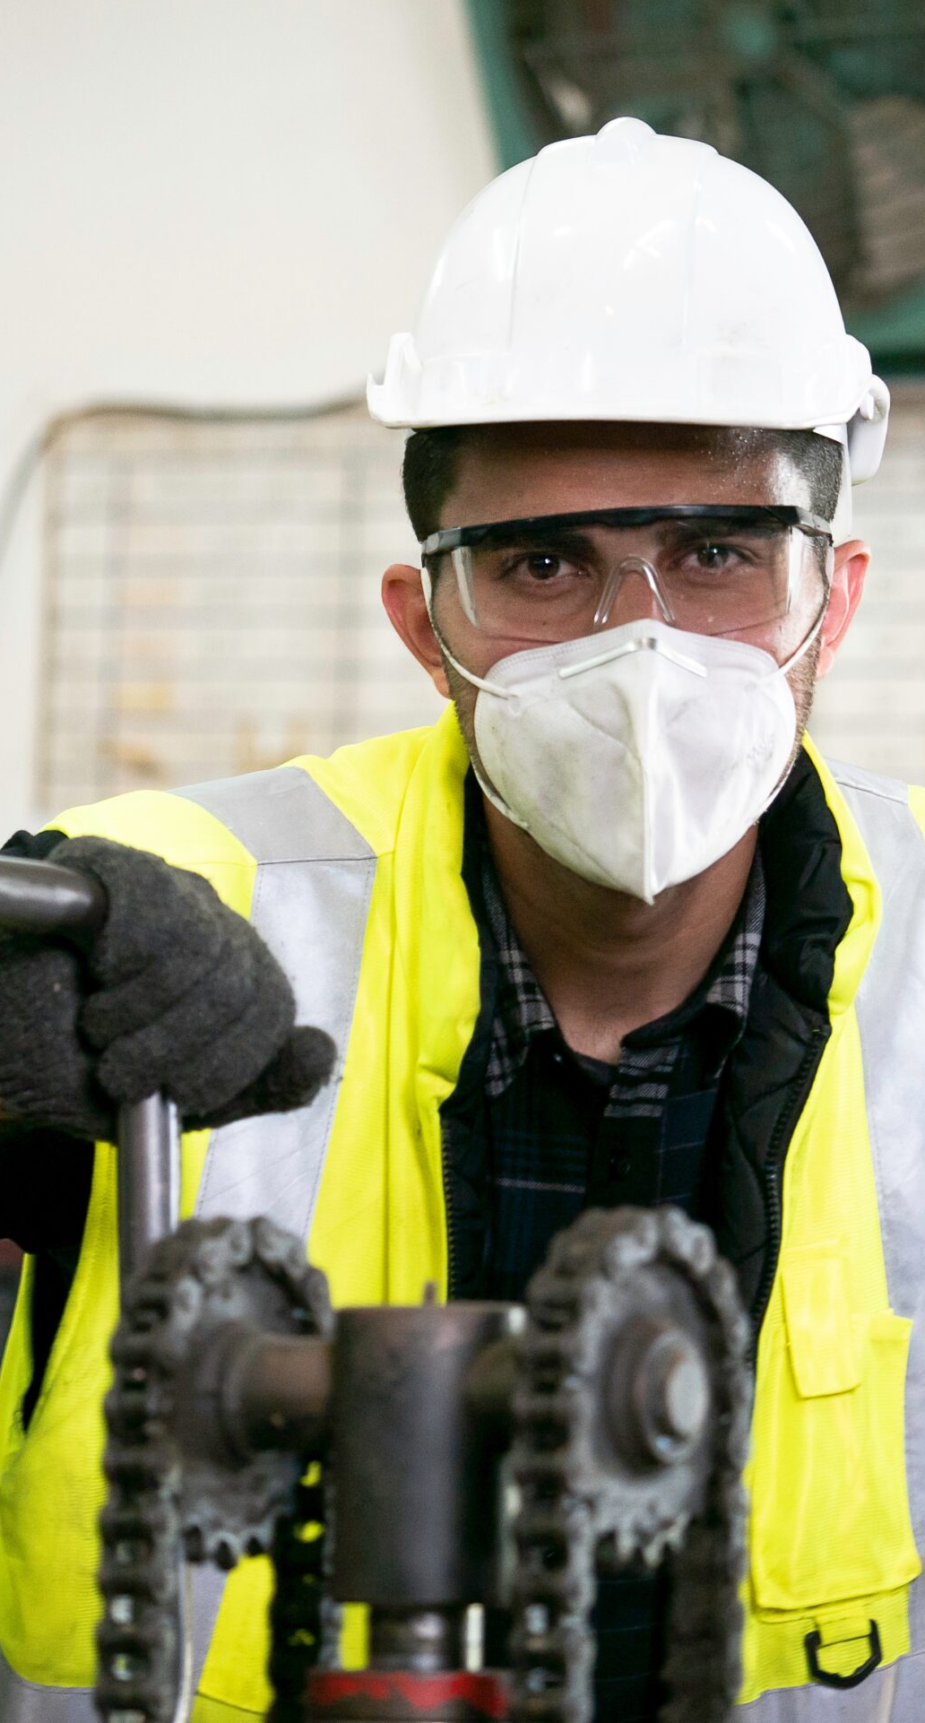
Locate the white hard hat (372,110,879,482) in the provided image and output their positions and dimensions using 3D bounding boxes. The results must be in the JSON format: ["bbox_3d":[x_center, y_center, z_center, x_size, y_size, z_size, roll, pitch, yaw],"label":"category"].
[{"bbox_3d":[0.065,-0.224,3.140,0.207,0.143,0.270,0,-1,9],"label":"white hard hat"}]

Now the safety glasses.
[{"bbox_3d":[0.065,-0.111,3.125,0.160,0.055,0.150,-3,-1,-2],"label":"safety glasses"}]

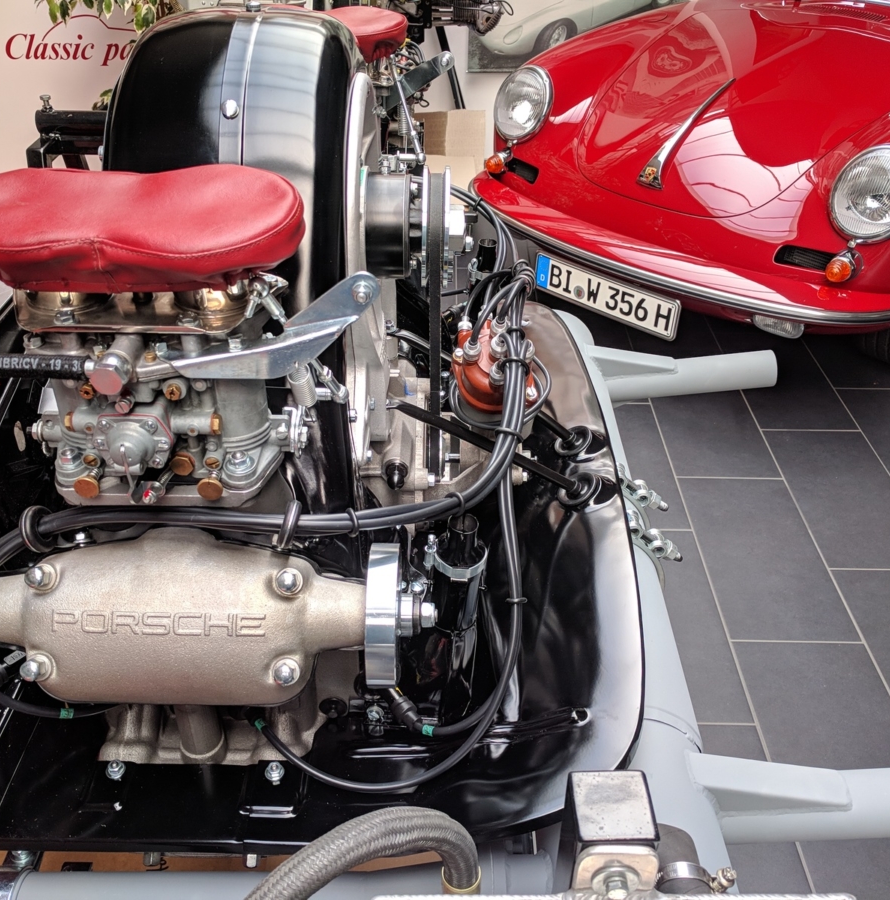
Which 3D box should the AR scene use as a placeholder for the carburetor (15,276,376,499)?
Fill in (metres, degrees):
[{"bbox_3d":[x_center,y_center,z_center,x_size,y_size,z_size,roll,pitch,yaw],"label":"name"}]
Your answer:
[{"bbox_3d":[-0.143,-0.043,0.515,0.207,0.144,0.122,0,37,0],"label":"carburetor"}]

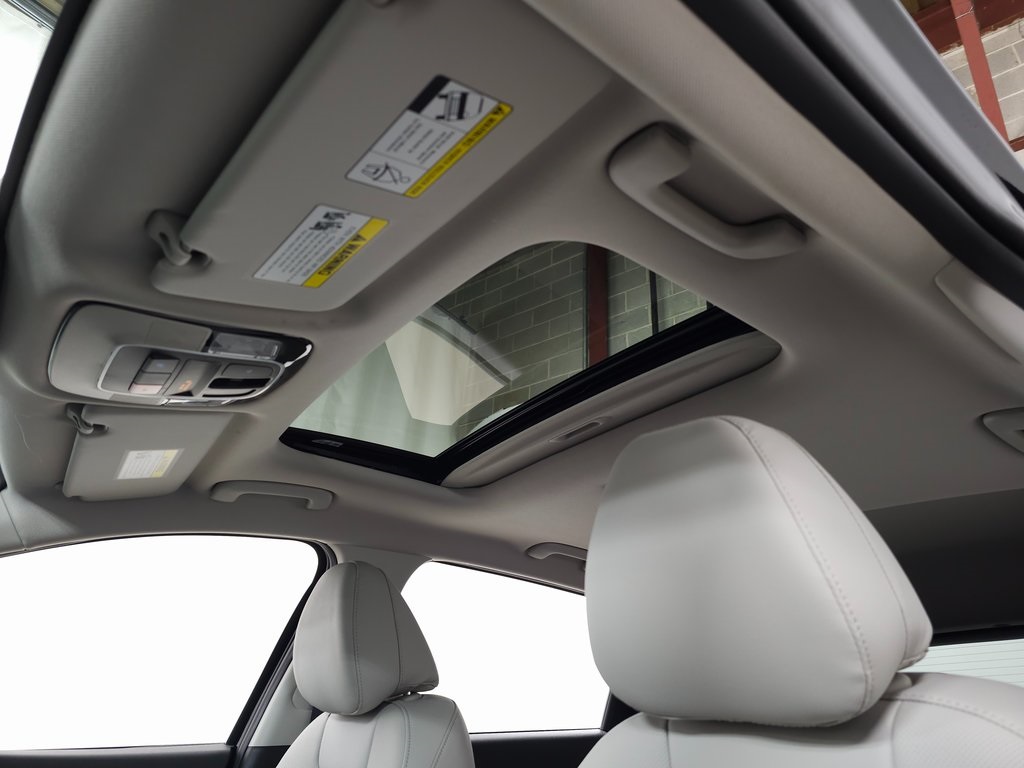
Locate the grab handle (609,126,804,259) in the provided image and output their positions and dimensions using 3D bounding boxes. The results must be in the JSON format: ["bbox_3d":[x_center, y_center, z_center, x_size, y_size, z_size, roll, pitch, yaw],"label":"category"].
[{"bbox_3d":[0.162,-0.142,0.527,0.207,0.040,0.053,14,-29,-39],"label":"grab handle"}]

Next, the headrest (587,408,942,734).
[{"bbox_3d":[0.180,0.155,0.586,0.175,0.243,0.258,17,-30,-34],"label":"headrest"}]

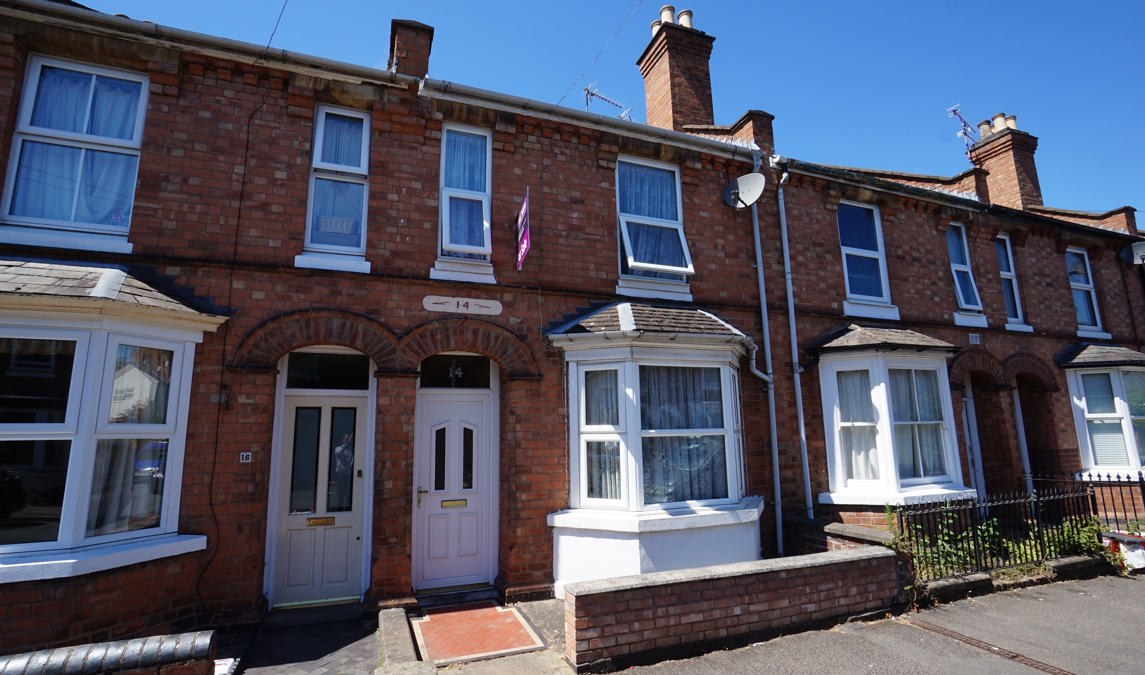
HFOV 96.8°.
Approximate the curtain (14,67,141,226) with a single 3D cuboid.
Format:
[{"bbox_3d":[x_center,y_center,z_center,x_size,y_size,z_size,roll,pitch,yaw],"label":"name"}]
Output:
[{"bbox_3d":[-4.473,-1.747,4.656,0.818,1.523,0.100,3,-10,-22],"label":"curtain"}]

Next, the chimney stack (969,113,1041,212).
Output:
[{"bbox_3d":[10.602,-4.147,12.342,1.016,2.408,0.909,2,-10,-20],"label":"chimney stack"}]

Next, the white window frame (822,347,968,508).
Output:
[{"bbox_3d":[4.785,1.244,7.289,2.797,2.047,0.620,3,-10,-22],"label":"white window frame"}]

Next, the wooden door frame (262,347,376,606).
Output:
[{"bbox_3d":[-2.375,1.284,4.858,0.904,2.418,0.332,2,-10,-20],"label":"wooden door frame"}]

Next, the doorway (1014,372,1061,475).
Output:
[{"bbox_3d":[7.528,1.770,8.449,0.926,2.333,0.375,2,-10,-20],"label":"doorway"}]

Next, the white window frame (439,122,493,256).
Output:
[{"bbox_3d":[-1.195,-1.633,5.715,0.562,1.573,0.144,2,-10,-20],"label":"white window frame"}]

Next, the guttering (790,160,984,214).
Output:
[{"bbox_3d":[5.269,-2.448,8.339,4.805,0.174,0.140,3,-10,-22],"label":"guttering"}]

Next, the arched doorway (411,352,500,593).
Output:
[{"bbox_3d":[-1.244,1.371,5.404,0.936,2.397,0.118,2,-10,-20],"label":"arched doorway"}]

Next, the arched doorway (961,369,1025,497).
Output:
[{"bbox_3d":[6.376,1.698,8.037,0.958,2.327,0.375,2,-10,-20],"label":"arched doorway"}]

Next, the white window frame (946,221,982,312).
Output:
[{"bbox_3d":[6.428,-1.179,8.437,0.567,1.551,0.166,2,-10,-20],"label":"white window frame"}]

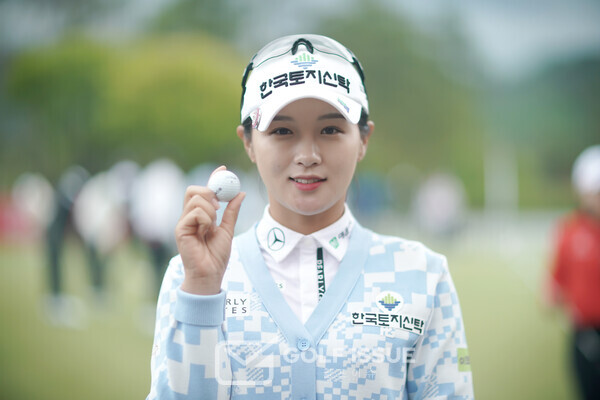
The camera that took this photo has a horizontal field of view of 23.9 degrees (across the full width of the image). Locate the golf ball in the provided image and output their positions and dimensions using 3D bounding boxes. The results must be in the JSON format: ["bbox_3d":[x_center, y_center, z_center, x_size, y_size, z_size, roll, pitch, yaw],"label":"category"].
[{"bbox_3d":[-0.101,-0.018,1.890,0.043,0.043,0.043,0,0,0],"label":"golf ball"}]

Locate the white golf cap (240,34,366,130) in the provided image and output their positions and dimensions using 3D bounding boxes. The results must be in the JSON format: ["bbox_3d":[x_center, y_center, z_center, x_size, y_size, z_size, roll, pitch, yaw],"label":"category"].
[{"bbox_3d":[0.008,-0.161,1.975,0.180,0.150,0.260,-3,3,-2],"label":"white golf cap"}]

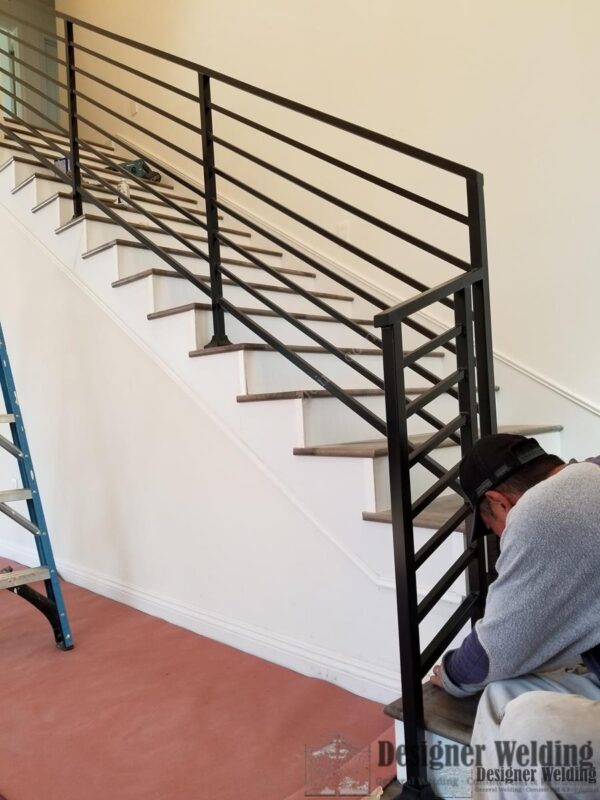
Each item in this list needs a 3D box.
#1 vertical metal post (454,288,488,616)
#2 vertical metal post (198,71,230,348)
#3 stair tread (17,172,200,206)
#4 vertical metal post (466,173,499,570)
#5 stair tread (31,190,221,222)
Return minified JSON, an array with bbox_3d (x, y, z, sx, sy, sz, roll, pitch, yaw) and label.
[{"bbox_3d":[0.403,0.183,1.404,0.035,0.894,0.035,-4,-1,45],"label":"vertical metal post"},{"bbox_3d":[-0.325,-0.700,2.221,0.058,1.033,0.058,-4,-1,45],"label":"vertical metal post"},{"bbox_3d":[-1.078,-1.202,3.762,0.331,0.024,1.263,-4,-1,45],"label":"stair tread"},{"bbox_3d":[0.458,-0.034,1.472,0.036,1.050,0.036,-4,-1,45],"label":"vertical metal post"},{"bbox_3d":[-0.875,-1.033,3.568,0.331,0.024,1.263,-4,-1,45],"label":"stair tread"}]

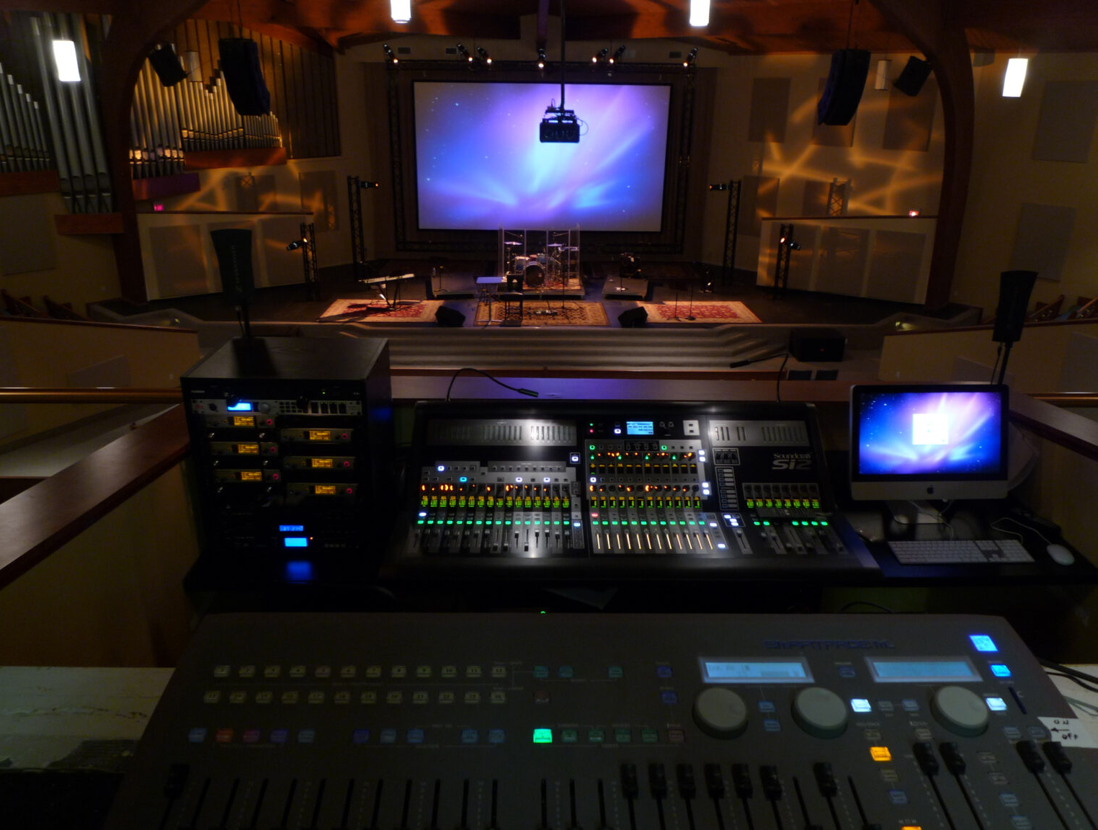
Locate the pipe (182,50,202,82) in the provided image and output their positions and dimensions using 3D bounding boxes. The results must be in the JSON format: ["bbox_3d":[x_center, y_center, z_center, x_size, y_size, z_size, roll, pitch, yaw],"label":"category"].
[{"bbox_3d":[-9.915,-9.715,22.300,0.370,0.840,0.370,1,20,0],"label":"pipe"}]

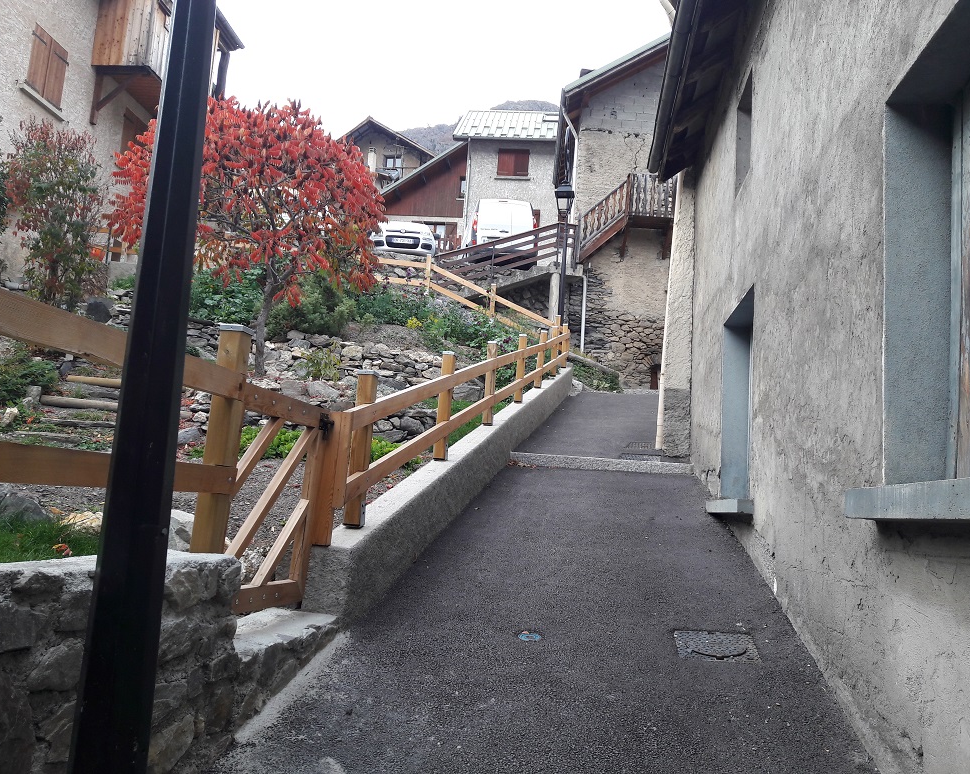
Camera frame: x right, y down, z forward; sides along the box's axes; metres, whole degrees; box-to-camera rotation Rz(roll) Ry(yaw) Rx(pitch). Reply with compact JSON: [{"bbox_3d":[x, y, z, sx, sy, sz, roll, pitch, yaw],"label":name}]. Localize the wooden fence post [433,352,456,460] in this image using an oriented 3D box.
[{"bbox_3d":[-0.334,0.168,7.132,0.092,0.910,0.092,3,-8,11],"label":"wooden fence post"}]

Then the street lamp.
[{"bbox_3d":[1.643,-2.668,18.297,0.460,3.800,0.460,5,-8,-6],"label":"street lamp"}]

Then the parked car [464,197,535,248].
[{"bbox_3d":[0.280,-3.985,24.950,1.810,1.820,4.300,5,-8,-5],"label":"parked car"}]

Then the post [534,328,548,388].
[{"bbox_3d":[0.870,-0.428,13.248,0.092,0.910,0.092,3,-8,11],"label":"post"}]

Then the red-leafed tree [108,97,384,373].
[{"bbox_3d":[-2.697,-1.717,9.400,3.108,3.142,2.900,4,-8,0],"label":"red-leafed tree"}]

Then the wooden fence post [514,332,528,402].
[{"bbox_3d":[0.487,-0.238,11.200,0.092,0.910,0.092,3,-8,11],"label":"wooden fence post"}]

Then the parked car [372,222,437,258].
[{"bbox_3d":[-2.080,-3.568,22.139,1.650,1.550,3.650,5,-8,-3],"label":"parked car"}]

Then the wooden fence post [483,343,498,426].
[{"bbox_3d":[0.073,-0.030,9.153,0.092,0.910,0.092,3,-8,11],"label":"wooden fence post"}]

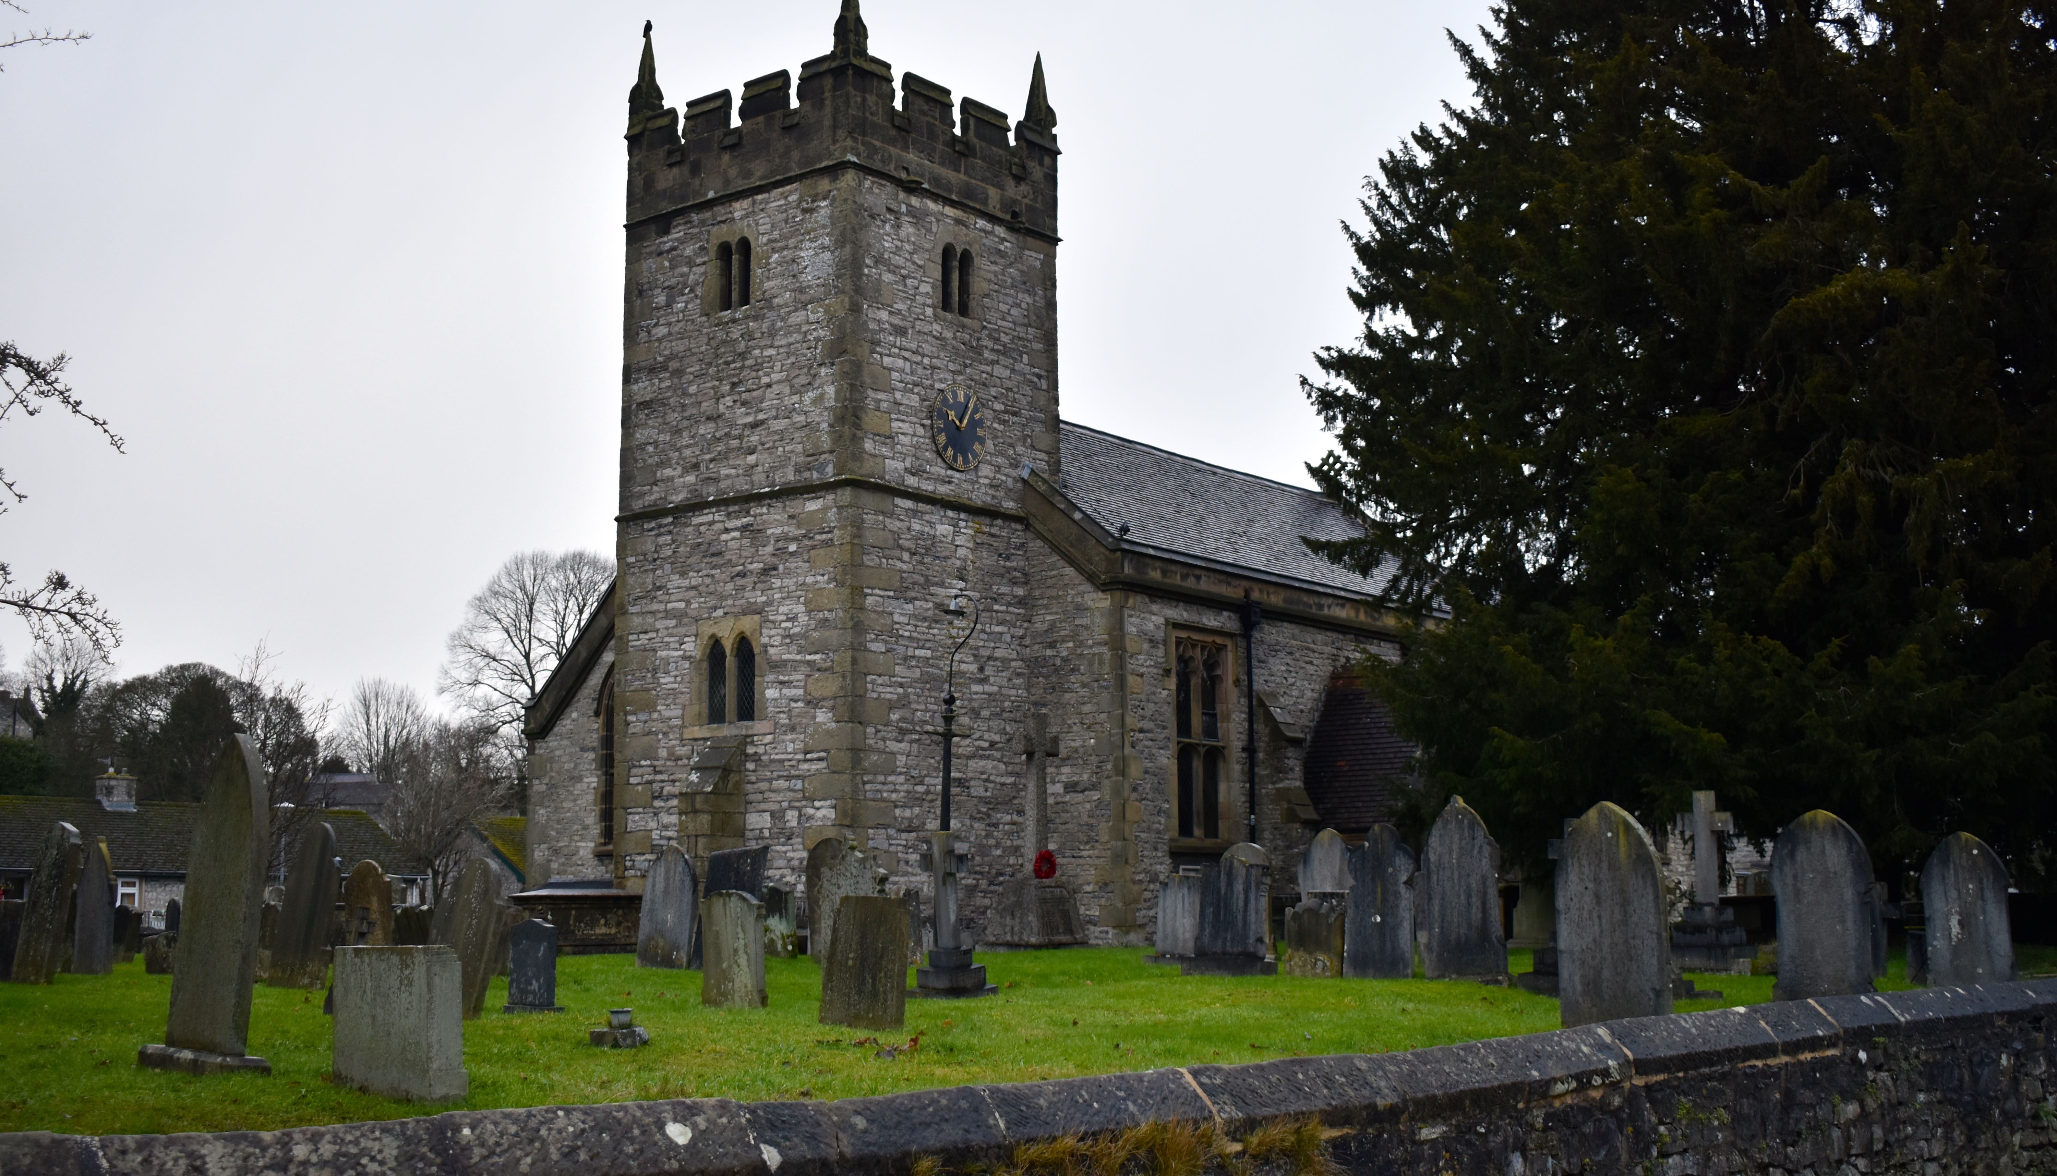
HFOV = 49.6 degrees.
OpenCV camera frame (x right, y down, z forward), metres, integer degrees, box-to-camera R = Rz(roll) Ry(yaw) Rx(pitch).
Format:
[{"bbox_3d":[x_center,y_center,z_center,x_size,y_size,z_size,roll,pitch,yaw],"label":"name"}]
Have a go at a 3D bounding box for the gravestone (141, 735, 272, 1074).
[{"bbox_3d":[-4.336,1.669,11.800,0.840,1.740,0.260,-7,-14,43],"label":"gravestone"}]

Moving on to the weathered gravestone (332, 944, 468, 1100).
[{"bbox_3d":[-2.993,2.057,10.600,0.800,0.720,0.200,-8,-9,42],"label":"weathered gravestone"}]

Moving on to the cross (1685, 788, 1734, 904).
[{"bbox_3d":[7.135,2.747,23.500,0.560,1.200,0.180,-7,-11,38],"label":"cross"}]

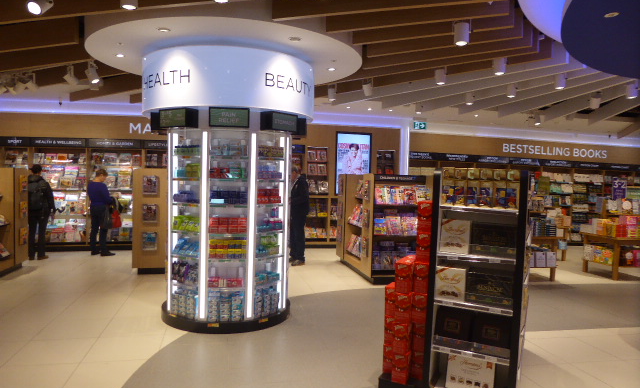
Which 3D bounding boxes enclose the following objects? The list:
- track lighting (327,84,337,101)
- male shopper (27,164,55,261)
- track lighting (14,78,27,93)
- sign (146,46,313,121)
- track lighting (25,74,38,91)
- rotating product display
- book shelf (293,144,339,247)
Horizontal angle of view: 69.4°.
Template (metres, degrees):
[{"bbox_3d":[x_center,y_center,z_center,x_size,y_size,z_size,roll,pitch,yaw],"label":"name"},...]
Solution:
[{"bbox_3d":[0.159,-1.397,6.379,0.125,0.205,0.125,1,2,-13],"label":"track lighting"},{"bbox_3d":[-4.926,0.297,8.206,0.500,1.690,0.360,1,2,-12],"label":"male shopper"},{"bbox_3d":[-4.105,-1.487,6.335,0.150,0.180,0.160,1,2,-18],"label":"track lighting"},{"bbox_3d":[-1.003,-1.145,5.340,1.935,0.576,1.935,1,2,-13],"label":"sign"},{"bbox_3d":[-4.021,-1.559,6.449,0.130,0.256,0.170,3,3,25],"label":"track lighting"},{"bbox_3d":[-1.049,0.348,5.383,1.460,2.090,1.460,1,2,-13],"label":"rotating product display"},{"bbox_3d":[-0.137,0.058,10.473,1.120,2.306,0.380,1,2,-12],"label":"book shelf"}]

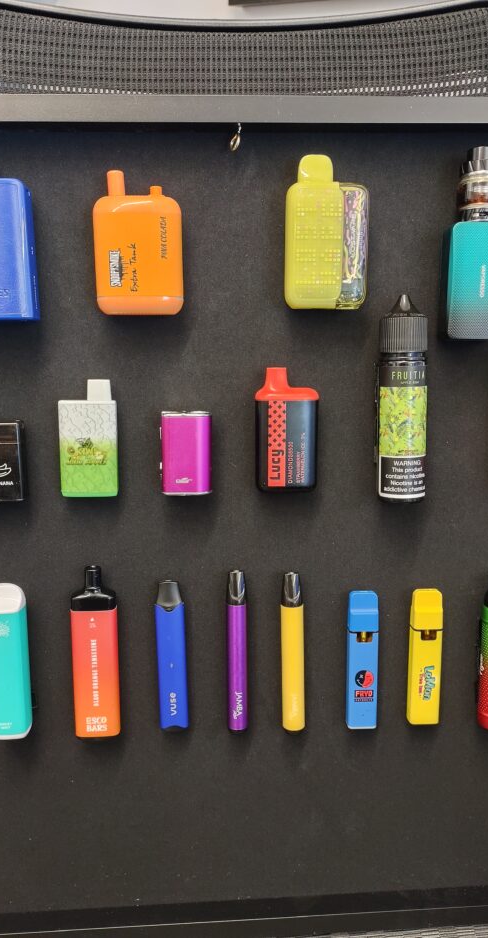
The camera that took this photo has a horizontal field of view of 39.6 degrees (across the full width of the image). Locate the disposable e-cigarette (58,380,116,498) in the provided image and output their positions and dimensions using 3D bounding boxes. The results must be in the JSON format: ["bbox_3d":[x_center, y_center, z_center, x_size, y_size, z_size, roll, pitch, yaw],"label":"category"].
[{"bbox_3d":[-0.104,-0.021,0.461,0.038,0.079,0.020,-1,9,-3],"label":"disposable e-cigarette"}]

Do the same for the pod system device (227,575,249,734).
[{"bbox_3d":[-0.005,0.134,0.494,0.015,0.122,0.013,-1,9,-3],"label":"pod system device"}]

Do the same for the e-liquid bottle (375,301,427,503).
[{"bbox_3d":[0.109,-0.047,0.462,0.033,0.140,0.033,-1,9,-3],"label":"e-liquid bottle"}]

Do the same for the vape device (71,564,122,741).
[{"bbox_3d":[-0.098,0.123,0.451,0.029,0.119,0.019,0,9,-3],"label":"vape device"}]

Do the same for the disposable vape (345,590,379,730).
[{"bbox_3d":[0.087,0.141,0.501,0.024,0.106,0.012,-1,9,-3],"label":"disposable vape"}]

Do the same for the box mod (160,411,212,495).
[{"bbox_3d":[-0.036,-0.010,0.432,0.032,0.053,0.022,0,9,-3],"label":"box mod"}]

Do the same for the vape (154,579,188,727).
[{"bbox_3d":[-0.049,0.127,0.458,0.019,0.108,0.011,-2,9,-3],"label":"vape"}]

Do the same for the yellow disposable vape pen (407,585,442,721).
[{"bbox_3d":[0.123,0.129,0.467,0.022,0.097,0.011,-1,9,-3],"label":"yellow disposable vape pen"}]

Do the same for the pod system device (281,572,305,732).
[{"bbox_3d":[0.036,0.135,0.497,0.015,0.121,0.013,-1,9,-3],"label":"pod system device"}]

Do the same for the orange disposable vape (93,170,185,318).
[{"bbox_3d":[-0.069,-0.147,0.441,0.057,0.090,0.025,-1,9,-3],"label":"orange disposable vape"}]

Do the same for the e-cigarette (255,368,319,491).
[{"bbox_3d":[0.027,-0.025,0.435,0.040,0.079,0.019,-1,9,-3],"label":"e-cigarette"}]

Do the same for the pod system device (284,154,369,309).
[{"bbox_3d":[0.049,-0.144,0.416,0.050,0.091,0.023,-1,9,-3],"label":"pod system device"}]

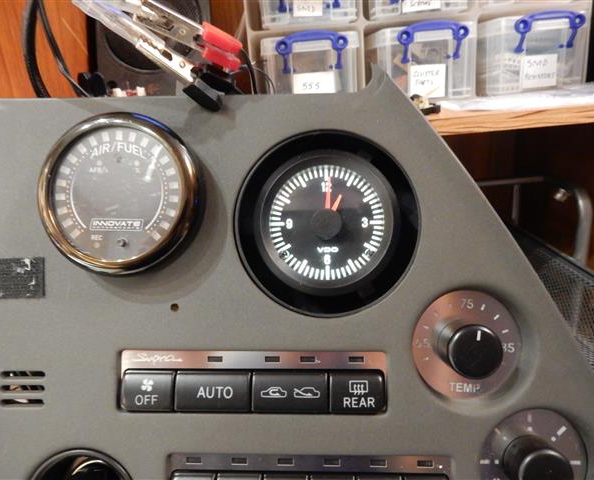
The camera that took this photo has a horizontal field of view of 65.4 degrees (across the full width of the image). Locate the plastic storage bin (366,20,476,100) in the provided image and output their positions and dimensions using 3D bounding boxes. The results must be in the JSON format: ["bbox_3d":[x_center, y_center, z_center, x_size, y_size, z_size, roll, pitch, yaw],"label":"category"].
[{"bbox_3d":[0.113,-0.176,0.469,0.085,0.066,0.120,-7,20,-3],"label":"plastic storage bin"}]

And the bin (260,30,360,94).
[{"bbox_3d":[0.009,-0.164,0.463,0.085,0.066,0.120,-7,20,-3],"label":"bin"}]

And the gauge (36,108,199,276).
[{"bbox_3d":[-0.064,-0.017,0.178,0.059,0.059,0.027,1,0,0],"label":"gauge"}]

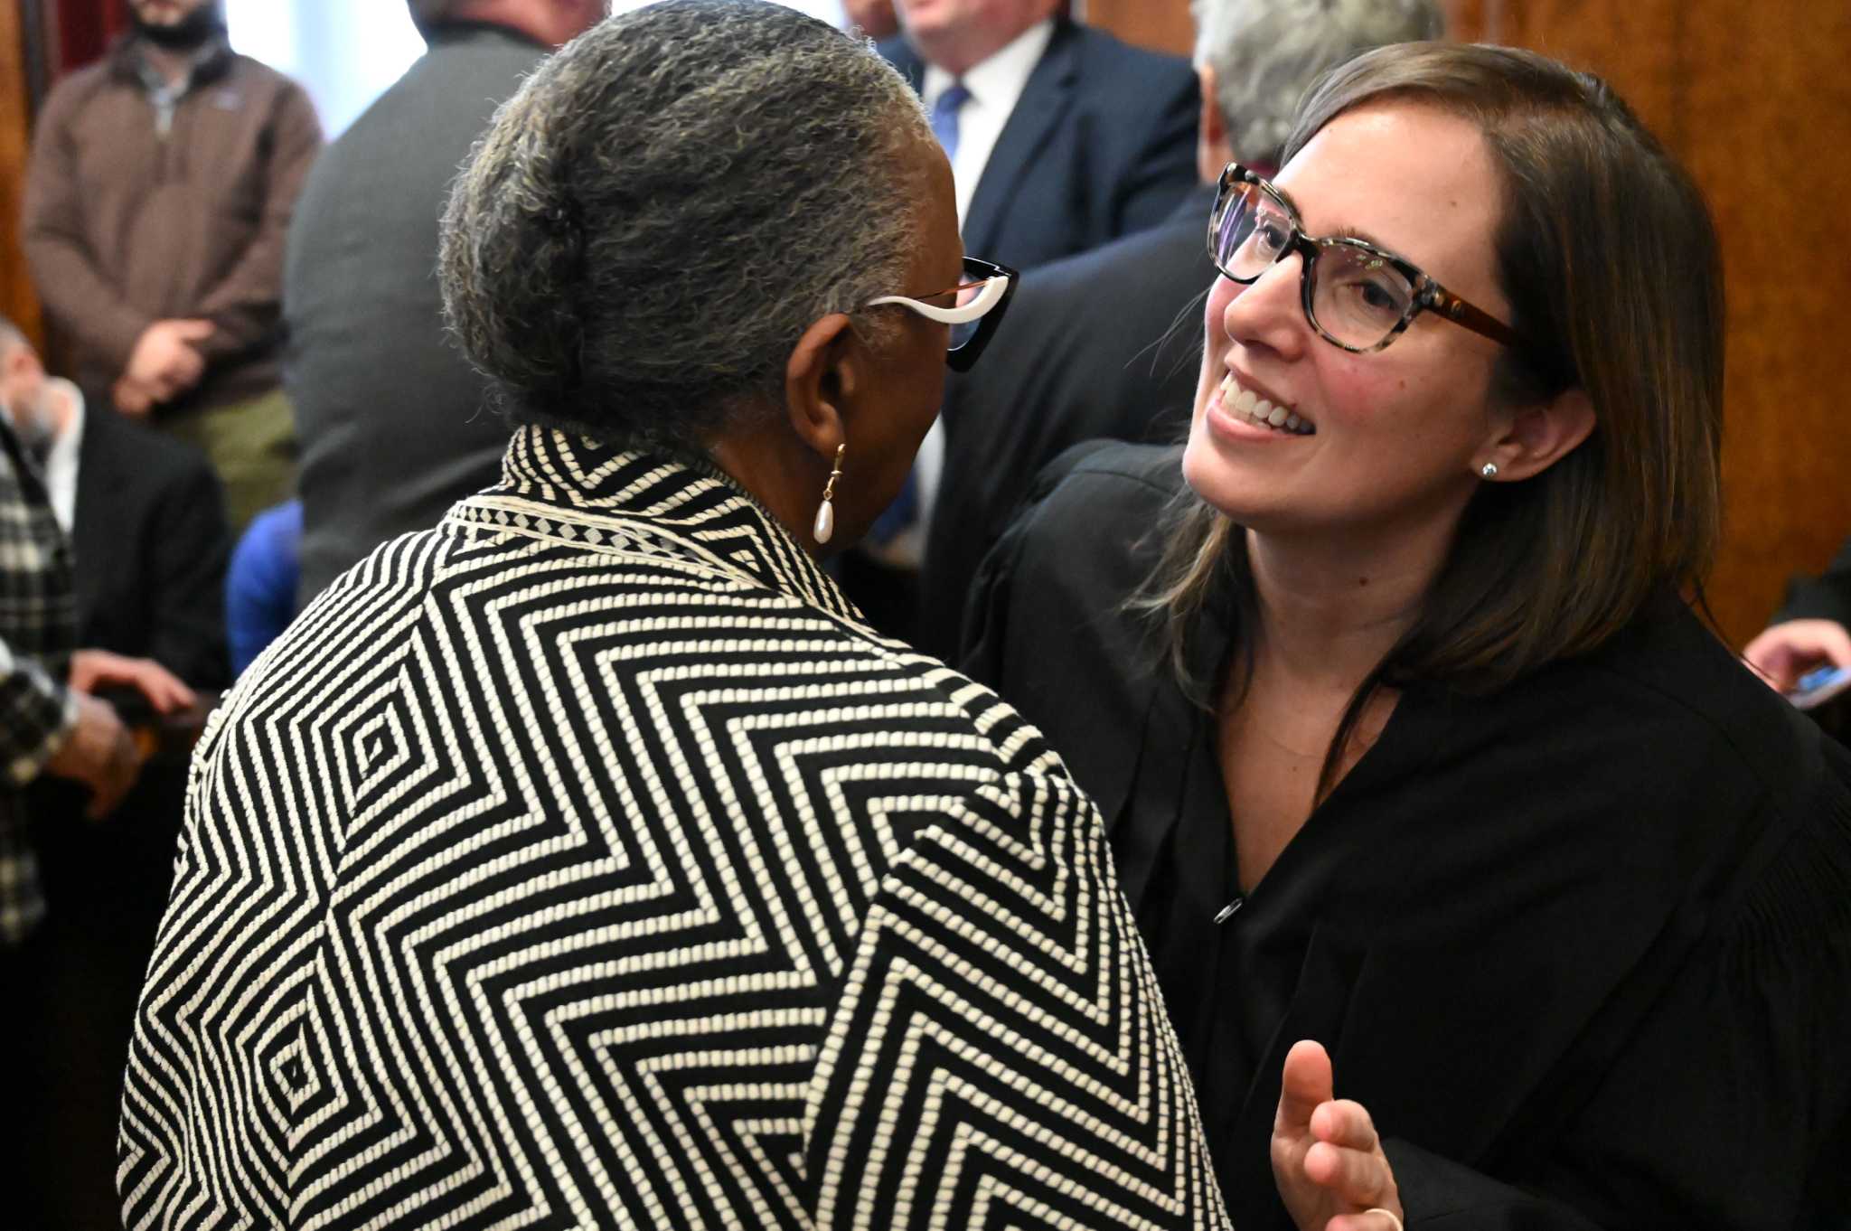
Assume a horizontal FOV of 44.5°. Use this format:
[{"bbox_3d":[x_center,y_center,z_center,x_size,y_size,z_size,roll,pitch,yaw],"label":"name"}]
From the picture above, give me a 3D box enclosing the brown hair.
[{"bbox_3d":[0.229,-0.083,1.000,0.235,0.335,0.220,4,16,-43],"label":"brown hair"}]

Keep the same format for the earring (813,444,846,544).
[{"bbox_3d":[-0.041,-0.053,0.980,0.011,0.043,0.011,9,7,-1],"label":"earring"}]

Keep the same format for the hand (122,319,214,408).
[{"bbox_3d":[-1.274,-0.424,3.800,0.150,0.150,0.100,0,10,-6],"label":"hand"}]

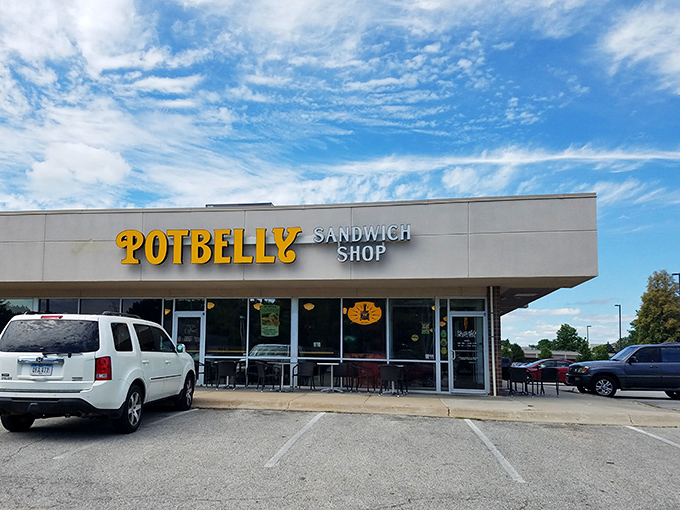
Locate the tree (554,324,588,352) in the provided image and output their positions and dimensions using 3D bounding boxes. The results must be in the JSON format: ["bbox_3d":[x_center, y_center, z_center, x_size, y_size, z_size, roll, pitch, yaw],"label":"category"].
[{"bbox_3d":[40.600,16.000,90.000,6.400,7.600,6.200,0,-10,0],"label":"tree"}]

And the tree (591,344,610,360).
[{"bbox_3d":[29.600,11.800,58.000,2.400,3.300,2.400,0,-10,0],"label":"tree"}]

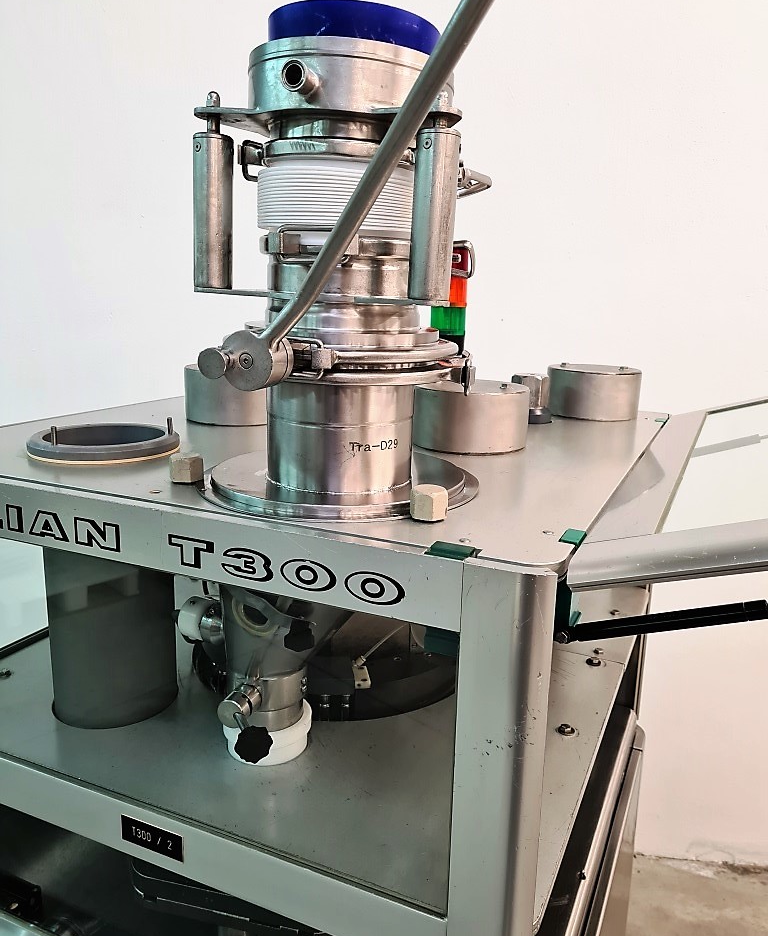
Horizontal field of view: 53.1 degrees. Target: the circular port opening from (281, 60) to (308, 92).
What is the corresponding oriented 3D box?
[{"bbox_3d":[-0.076,-0.340,0.670,0.025,0.025,0.010,8,13,22],"label":"circular port opening"}]

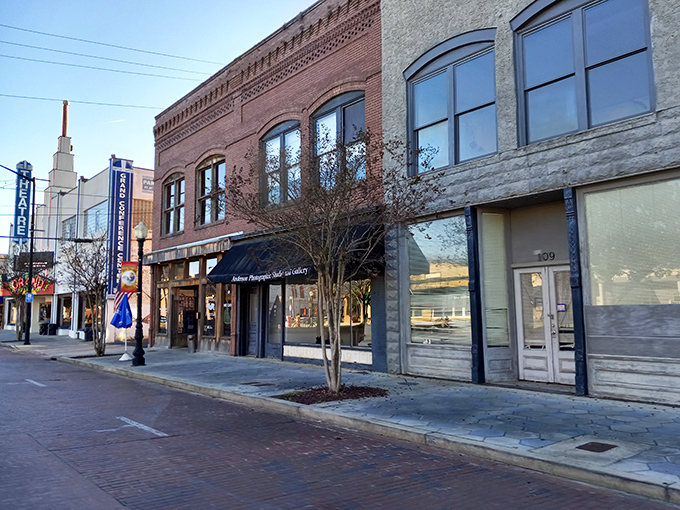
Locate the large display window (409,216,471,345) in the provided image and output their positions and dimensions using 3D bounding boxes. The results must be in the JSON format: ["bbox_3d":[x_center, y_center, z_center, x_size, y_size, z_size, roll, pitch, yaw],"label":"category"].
[{"bbox_3d":[2.031,0.530,10.937,0.121,2.575,1.547,4,-7,-40],"label":"large display window"}]

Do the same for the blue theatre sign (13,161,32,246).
[{"bbox_3d":[-23.264,-3.766,38.911,1.032,6.363,0.404,4,-7,-40],"label":"blue theatre sign"}]

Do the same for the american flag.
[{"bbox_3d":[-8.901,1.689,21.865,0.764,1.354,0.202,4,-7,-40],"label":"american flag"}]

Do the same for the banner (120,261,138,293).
[{"bbox_3d":[-6.249,0.646,15.771,0.481,0.936,0.040,4,-7,-40],"label":"banner"}]

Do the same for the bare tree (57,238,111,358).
[{"bbox_3d":[-9.388,1.469,19.453,1.894,4.436,1.894,4,-7,-40],"label":"bare tree"}]

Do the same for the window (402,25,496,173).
[{"bbox_3d":[2.279,-3.177,11.012,0.202,2.674,2.489,4,-7,-40],"label":"window"}]

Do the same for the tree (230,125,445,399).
[{"bbox_3d":[-0.095,0.072,9.793,3.691,4.891,3.851,-1,-5,0],"label":"tree"}]

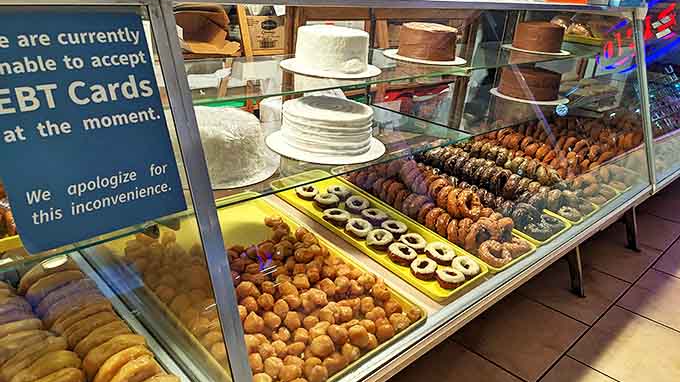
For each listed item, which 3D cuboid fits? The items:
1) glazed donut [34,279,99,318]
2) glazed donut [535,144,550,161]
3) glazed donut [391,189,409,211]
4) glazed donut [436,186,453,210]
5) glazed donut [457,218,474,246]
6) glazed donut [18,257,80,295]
[{"bbox_3d":[-0.530,0.212,1.027,0.106,0.106,0.037,-13,27,-38],"label":"glazed donut"},{"bbox_3d":[0.852,-0.157,2.225,0.080,0.080,0.035,-17,22,-42],"label":"glazed donut"},{"bbox_3d":[0.188,0.028,1.662,0.080,0.080,0.035,-17,25,-42],"label":"glazed donut"},{"bbox_3d":[0.336,0.026,1.700,0.082,0.082,0.035,-17,25,-42],"label":"glazed donut"},{"bbox_3d":[0.364,0.121,1.534,0.082,0.082,0.035,-17,25,-42],"label":"glazed donut"},{"bbox_3d":[-0.551,0.175,1.016,0.033,0.108,0.108,28,32,34],"label":"glazed donut"}]

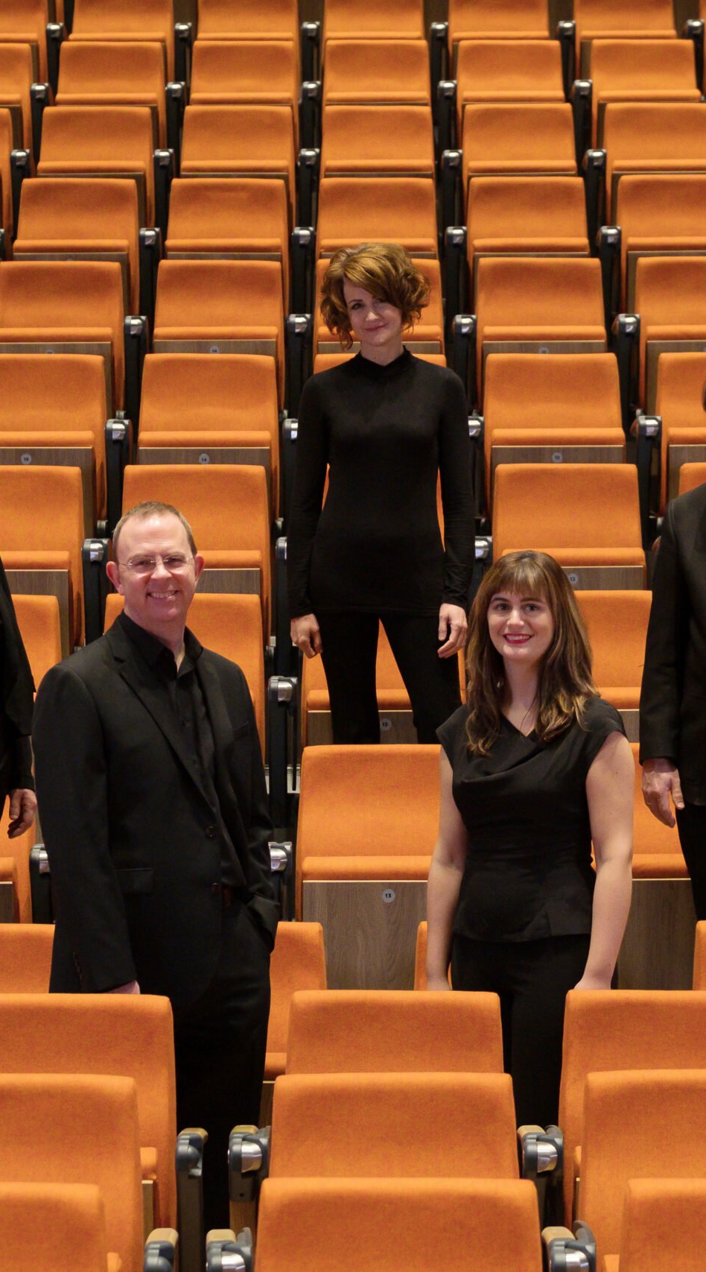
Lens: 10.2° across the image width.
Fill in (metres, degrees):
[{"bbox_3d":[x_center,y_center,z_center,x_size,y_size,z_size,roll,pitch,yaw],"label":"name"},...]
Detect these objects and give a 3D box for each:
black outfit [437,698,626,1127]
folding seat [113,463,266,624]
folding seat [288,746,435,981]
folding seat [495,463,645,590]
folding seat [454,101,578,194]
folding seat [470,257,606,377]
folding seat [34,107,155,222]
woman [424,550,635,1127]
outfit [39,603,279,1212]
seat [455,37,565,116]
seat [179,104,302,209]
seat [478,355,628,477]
[{"bbox_3d":[0.368,0.776,8.117,0.400,1.300,0.270,0,1,0],"label":"black outfit"},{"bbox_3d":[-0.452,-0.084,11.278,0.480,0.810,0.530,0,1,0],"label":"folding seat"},{"bbox_3d":[0.092,0.696,9.766,0.475,0.830,0.510,0,3,0],"label":"folding seat"},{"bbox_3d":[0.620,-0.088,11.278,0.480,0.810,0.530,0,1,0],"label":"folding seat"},{"bbox_3d":[0.635,-1.643,15.082,0.530,0.770,0.500,0,3,0],"label":"folding seat"},{"bbox_3d":[0.629,-0.878,13.242,0.530,0.770,0.500,0,3,0],"label":"folding seat"},{"bbox_3d":[-1.000,-1.644,15.426,0.475,0.830,0.510,0,3,0],"label":"folding seat"},{"bbox_3d":[0.370,0.675,8.390,0.450,1.710,0.300,0,4,12],"label":"woman"},{"bbox_3d":[-0.408,0.714,8.342,0.530,1.520,0.340,-3,4,-36],"label":"outfit"},{"bbox_3d":[0.597,-1.983,15.811,0.550,0.820,0.530,0,4,0],"label":"seat"},{"bbox_3d":[-0.436,-1.599,14.897,0.550,0.820,0.530,0,4,0],"label":"seat"},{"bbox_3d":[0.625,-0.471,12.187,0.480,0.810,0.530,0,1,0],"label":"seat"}]

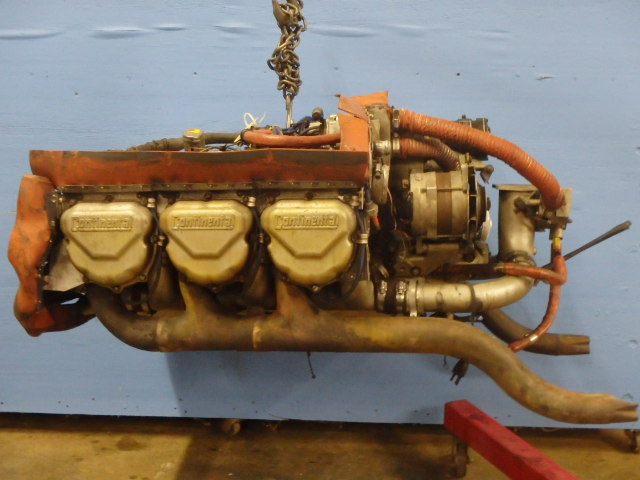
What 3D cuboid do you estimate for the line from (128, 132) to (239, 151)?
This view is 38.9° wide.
[{"bbox_3d":[-0.296,-0.210,1.960,0.240,0.045,0.040,-1,7,7],"label":"line"}]

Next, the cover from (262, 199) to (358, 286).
[{"bbox_3d":[-0.018,0.003,1.495,0.154,0.139,0.045,-1,7,7],"label":"cover"}]

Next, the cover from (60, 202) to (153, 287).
[{"bbox_3d":[-0.361,0.008,1.535,0.147,0.140,0.045,-1,7,7],"label":"cover"}]

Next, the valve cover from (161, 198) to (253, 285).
[{"bbox_3d":[-0.189,0.004,1.515,0.147,0.138,0.045,-1,7,7],"label":"valve cover"}]

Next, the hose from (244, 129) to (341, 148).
[{"bbox_3d":[-0.061,-0.214,1.920,0.205,0.042,0.070,-1,3,7],"label":"hose"}]

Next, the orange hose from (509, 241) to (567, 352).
[{"bbox_3d":[0.429,0.110,1.790,0.109,0.224,0.060,-1,7,7],"label":"orange hose"}]

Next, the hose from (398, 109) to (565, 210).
[{"bbox_3d":[0.314,-0.155,1.760,0.310,0.190,0.100,1,6,9],"label":"hose"}]

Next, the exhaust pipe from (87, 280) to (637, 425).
[{"bbox_3d":[0.057,0.189,1.545,0.922,0.235,0.120,-1,7,7],"label":"exhaust pipe"}]

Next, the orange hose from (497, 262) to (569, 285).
[{"bbox_3d":[0.412,0.065,1.760,0.127,0.040,0.045,-1,7,7],"label":"orange hose"}]

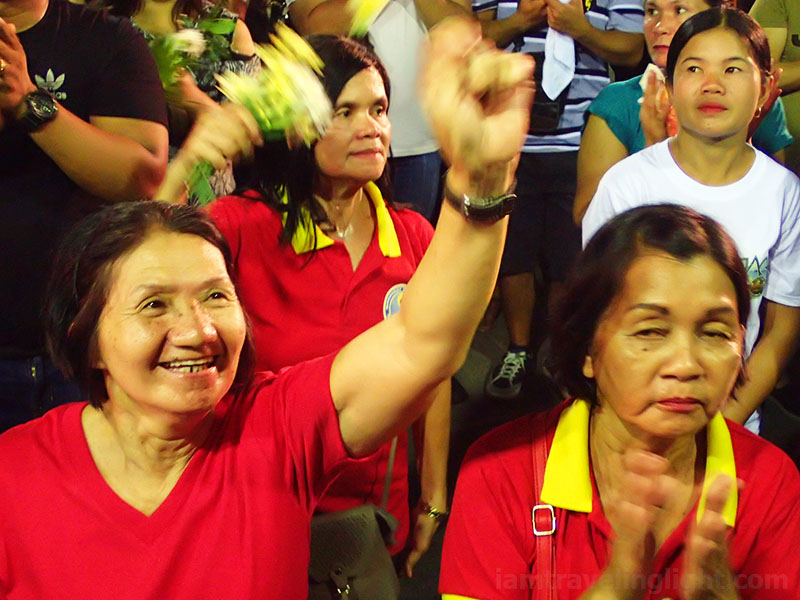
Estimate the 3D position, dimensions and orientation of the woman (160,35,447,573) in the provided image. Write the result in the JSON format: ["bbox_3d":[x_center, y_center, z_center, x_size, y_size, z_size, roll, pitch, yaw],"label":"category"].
[{"bbox_3d":[-0.140,0.324,2.201,0.490,1.530,0.340,-12,27,-25],"label":"woman"}]

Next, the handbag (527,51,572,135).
[{"bbox_3d":[0.408,-0.586,3.720,0.180,0.235,0.080,3,24,7],"label":"handbag"}]

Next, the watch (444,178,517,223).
[{"bbox_3d":[0.072,-0.088,1.131,0.058,0.028,0.052,7,35,3],"label":"watch"}]

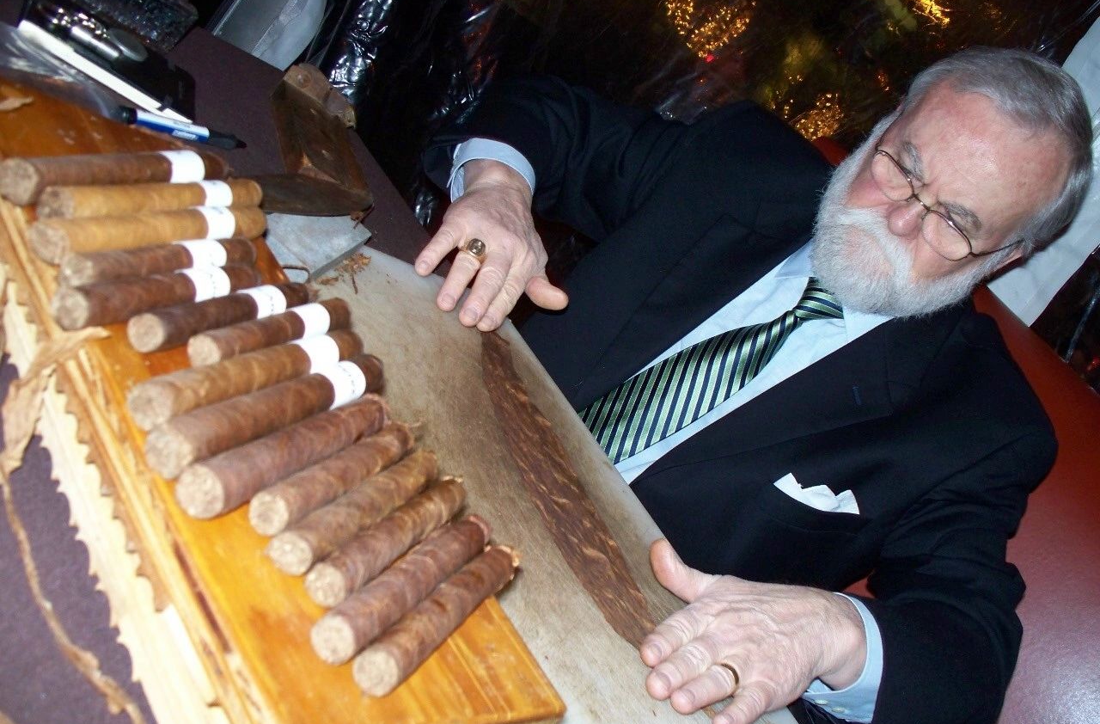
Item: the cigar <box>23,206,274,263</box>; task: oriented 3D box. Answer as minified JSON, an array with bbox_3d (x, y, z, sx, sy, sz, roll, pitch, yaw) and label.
[{"bbox_3d":[-0.219,-0.075,0.655,0.021,0.021,0.191,43,18,6],"label":"cigar"}]

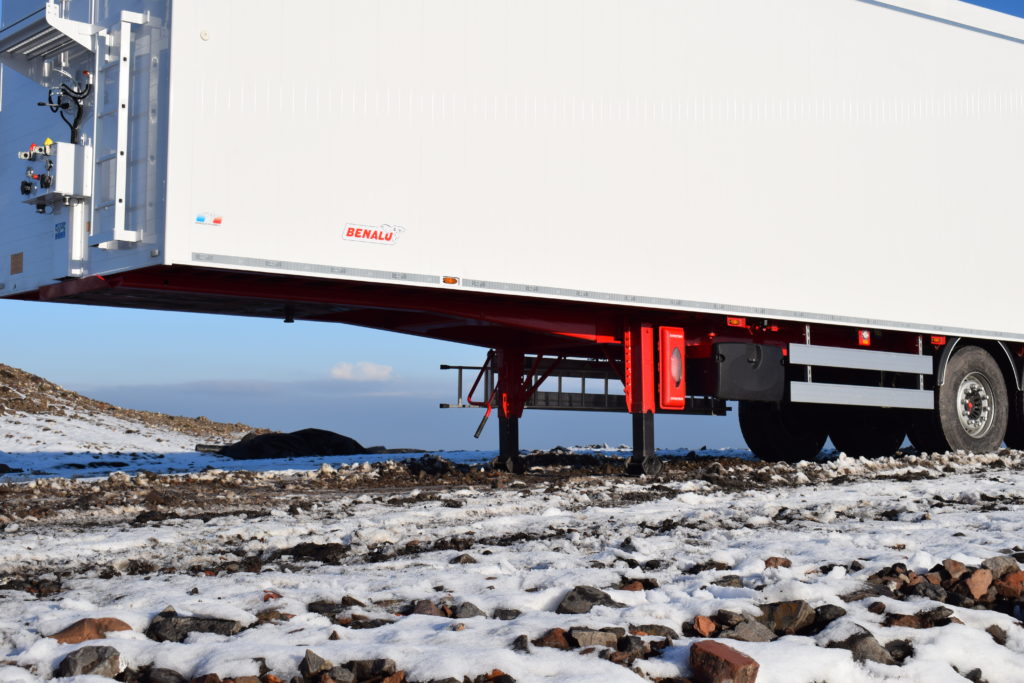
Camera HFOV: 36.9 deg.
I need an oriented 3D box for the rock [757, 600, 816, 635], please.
[{"bbox_3d":[1.073,1.082,6.003,0.234,0.140,0.188,0,-4,0],"label":"rock"}]

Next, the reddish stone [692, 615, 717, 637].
[{"bbox_3d":[0.745,1.095,5.914,0.100,0.089,0.080,0,-4,0],"label":"reddish stone"}]

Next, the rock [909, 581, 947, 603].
[{"bbox_3d":[1.413,0.846,5.200,0.125,0.080,0.090,-1,-4,15],"label":"rock"}]

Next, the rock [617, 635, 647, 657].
[{"bbox_3d":[0.335,0.851,4.300,0.084,0.065,0.072,0,-4,4],"label":"rock"}]

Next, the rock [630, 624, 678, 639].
[{"bbox_3d":[0.547,1.117,5.893,0.184,0.062,0.111,0,-4,0],"label":"rock"}]

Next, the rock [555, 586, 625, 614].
[{"bbox_3d":[0.323,1.086,6.407,0.292,0.129,0.219,0,-4,0],"label":"rock"}]

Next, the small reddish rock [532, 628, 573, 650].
[{"bbox_3d":[0.117,0.858,4.420,0.114,0.060,0.085,1,-4,0],"label":"small reddish rock"}]

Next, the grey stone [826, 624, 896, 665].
[{"bbox_3d":[0.978,0.848,4.300,0.185,0.095,0.130,1,-4,0],"label":"grey stone"}]

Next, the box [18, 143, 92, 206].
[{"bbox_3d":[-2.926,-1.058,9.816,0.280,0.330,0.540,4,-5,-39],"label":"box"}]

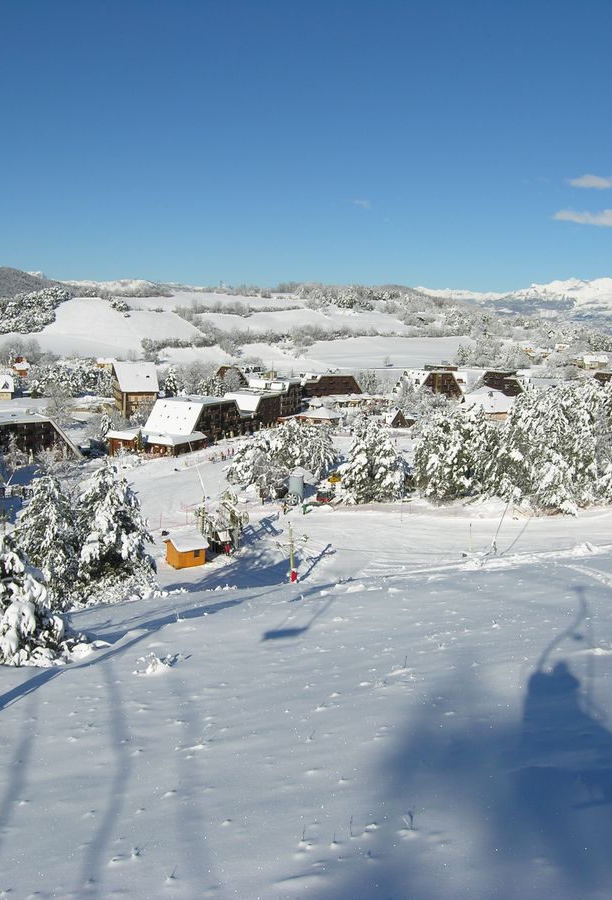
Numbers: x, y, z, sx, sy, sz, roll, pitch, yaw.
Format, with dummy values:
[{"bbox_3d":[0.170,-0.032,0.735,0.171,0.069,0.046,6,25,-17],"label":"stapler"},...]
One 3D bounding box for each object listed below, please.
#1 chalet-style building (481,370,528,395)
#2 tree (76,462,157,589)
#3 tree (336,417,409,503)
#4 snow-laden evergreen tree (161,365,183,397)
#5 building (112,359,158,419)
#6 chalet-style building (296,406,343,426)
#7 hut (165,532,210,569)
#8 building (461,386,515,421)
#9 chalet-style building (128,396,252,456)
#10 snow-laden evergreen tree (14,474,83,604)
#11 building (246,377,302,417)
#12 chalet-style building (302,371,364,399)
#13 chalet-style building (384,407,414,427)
[{"bbox_3d":[91.391,-29.847,385.000,22.000,13.000,14.000,0,8,-3],"label":"chalet-style building"},{"bbox_3d":[-13.166,5.287,57.500,4.900,8.500,4.900,1,8,0],"label":"tree"},{"bbox_3d":[11.630,1.460,149.000,12.000,14.500,11.800,2,8,0],"label":"tree"},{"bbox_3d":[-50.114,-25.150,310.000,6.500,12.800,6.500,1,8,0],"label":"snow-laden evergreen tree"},{"bbox_3d":[-53.534,-19.052,262.000,13.000,17.500,11.000,-3,9,-29],"label":"building"},{"bbox_3d":[4.643,-11.436,282.000,13.500,5.800,11.500,5,8,20],"label":"chalet-style building"},{"bbox_3d":[-15.010,12.572,104.500,4.400,3.100,3.000,-4,10,-38],"label":"hut"},{"bbox_3d":[60.760,-15.148,277.000,15.000,11.500,13.000,-2,8,-20],"label":"building"},{"bbox_3d":[-30.408,-7.080,226.000,16.000,12.700,37.000,5,8,24],"label":"chalet-style building"},{"bbox_3d":[-17.264,6.091,56.000,4.700,8.600,4.700,1,8,0],"label":"snow-laden evergreen tree"},{"bbox_3d":[-10.832,-18.878,290.000,14.500,13.000,19.000,5,8,24],"label":"building"},{"bbox_3d":[12.214,-31.186,402.000,28.000,12.000,14.000,-1,8,-17],"label":"chalet-style building"},{"bbox_3d":[27.870,-9.688,248.000,6.800,6.200,8.000,-1,8,-14],"label":"chalet-style building"}]

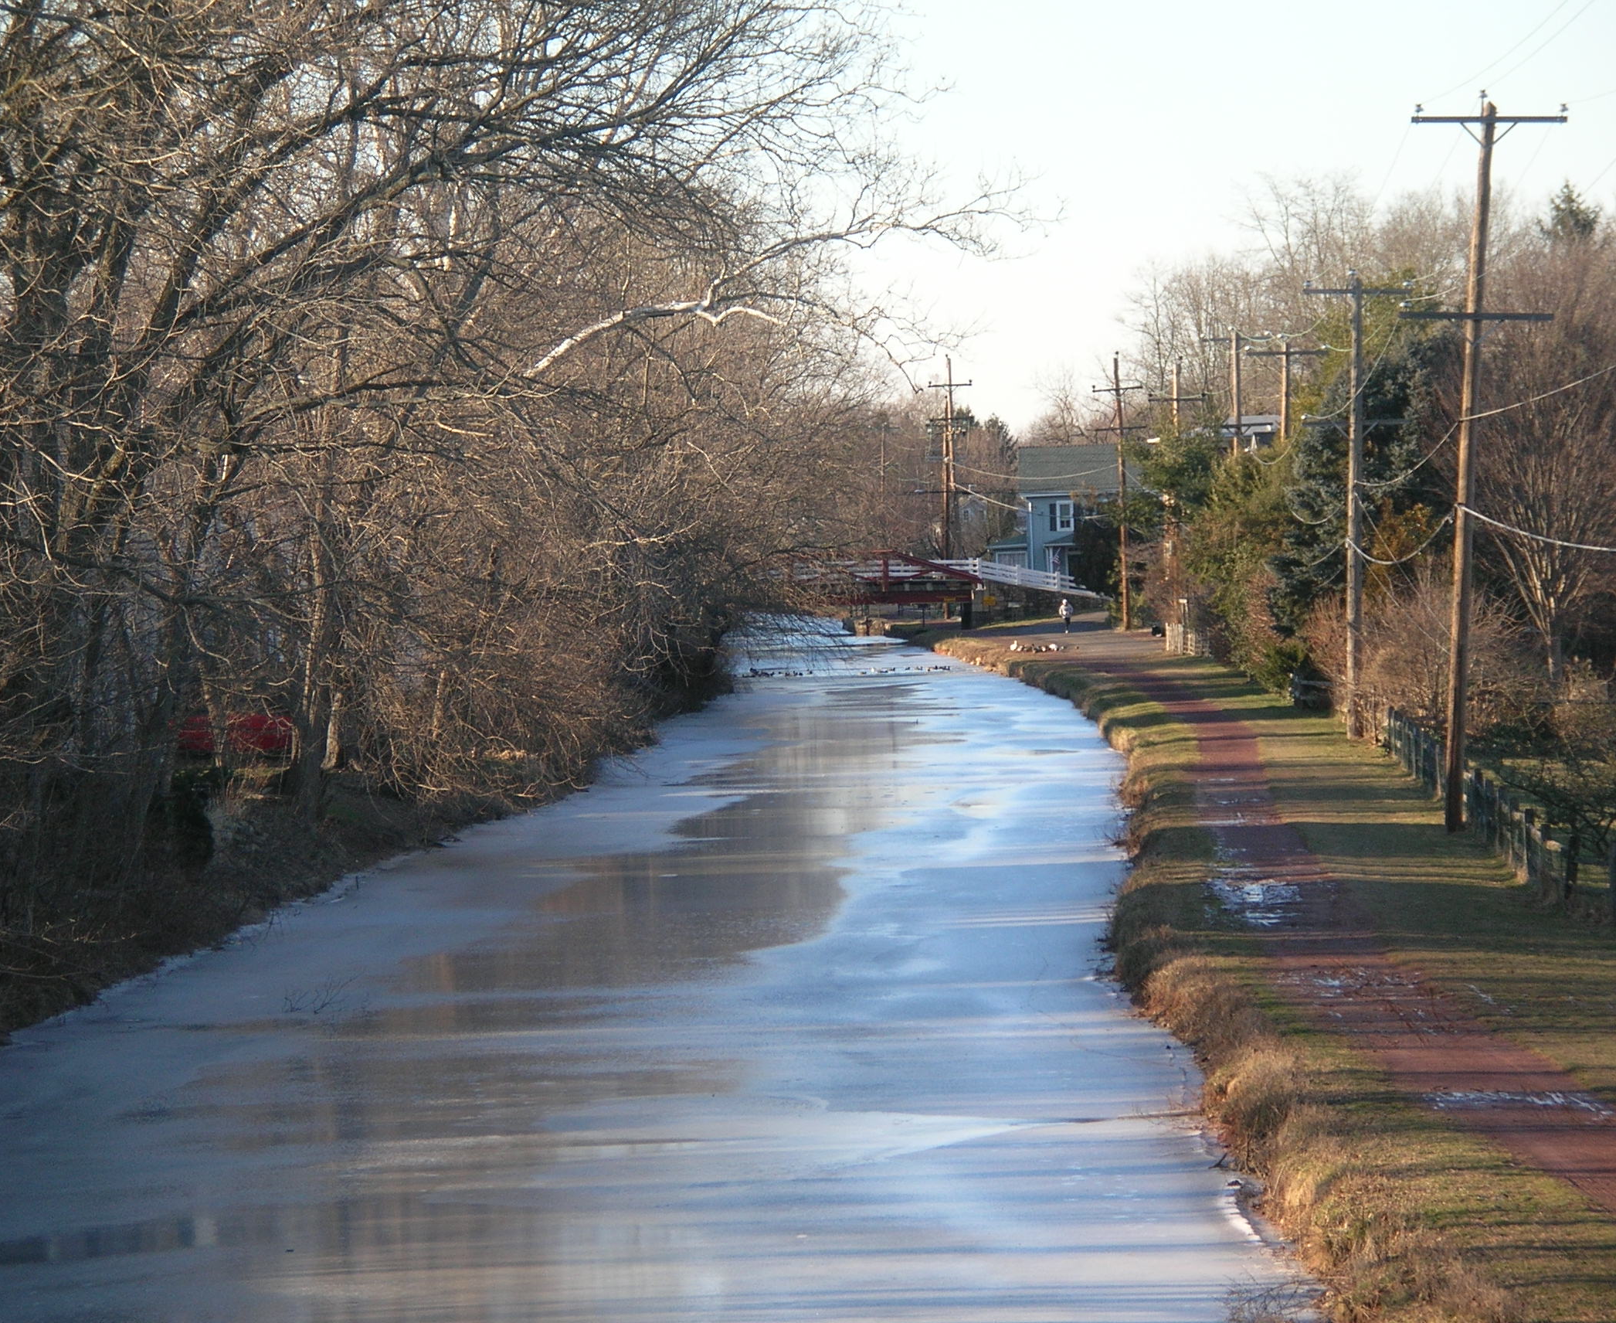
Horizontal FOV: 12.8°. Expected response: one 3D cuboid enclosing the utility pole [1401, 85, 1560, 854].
[{"bbox_3d":[10.615,-3.076,112.500,2.550,11.550,0.350,0,1,3],"label":"utility pole"}]

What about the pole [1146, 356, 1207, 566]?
[{"bbox_3d":[15.860,-6.989,310.000,2.500,12.200,0.350,0,1,0],"label":"pole"}]

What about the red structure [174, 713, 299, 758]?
[{"bbox_3d":[-11.817,1.524,148.500,2.500,1.000,1.500,0,1,-5],"label":"red structure"}]

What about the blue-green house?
[{"bbox_3d":[14.637,-7.886,411.000,8.800,9.000,8.000,0,1,0],"label":"blue-green house"}]

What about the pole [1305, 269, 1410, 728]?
[{"bbox_3d":[12.668,-3.583,166.000,2.450,10.850,0.330,0,1,2],"label":"pole"}]

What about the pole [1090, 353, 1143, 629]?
[{"bbox_3d":[15.186,-8.294,350.000,2.600,13.400,0.350,0,1,-3],"label":"pole"}]

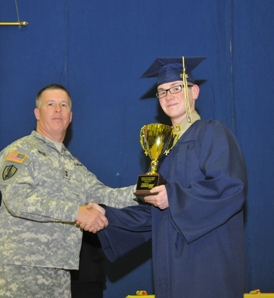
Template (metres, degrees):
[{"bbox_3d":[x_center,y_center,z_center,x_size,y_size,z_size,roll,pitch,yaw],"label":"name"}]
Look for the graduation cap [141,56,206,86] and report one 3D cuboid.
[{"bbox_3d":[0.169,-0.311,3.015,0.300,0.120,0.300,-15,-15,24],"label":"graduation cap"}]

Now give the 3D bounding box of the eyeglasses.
[{"bbox_3d":[0.180,-0.253,2.985,0.138,0.042,0.140,-14,-4,31],"label":"eyeglasses"}]

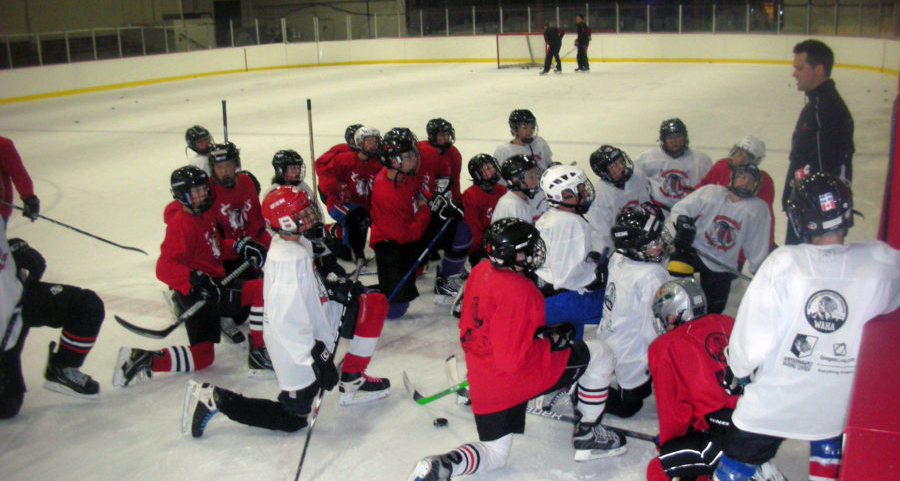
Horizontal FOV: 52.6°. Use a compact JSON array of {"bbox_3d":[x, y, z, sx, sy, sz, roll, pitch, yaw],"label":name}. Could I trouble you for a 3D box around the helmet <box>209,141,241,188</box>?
[{"bbox_3d":[-1.541,-0.519,6.220,0.230,0.290,0.280,-5,14,-12],"label":"helmet"}]

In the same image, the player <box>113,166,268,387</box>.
[{"bbox_3d":[-1.547,0.159,5.470,0.920,1.240,0.570,2,14,12],"label":"player"}]

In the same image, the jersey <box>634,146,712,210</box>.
[{"bbox_3d":[1.700,-0.418,6.973,0.580,0.580,0.360,2,14,13],"label":"jersey"}]

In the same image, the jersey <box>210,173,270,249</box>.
[{"bbox_3d":[-1.500,-0.178,6.323,0.540,0.580,0.360,-9,16,-27],"label":"jersey"}]

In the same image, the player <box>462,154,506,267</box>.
[{"bbox_3d":[0.286,-0.155,6.925,0.460,1.030,0.700,-9,16,-29],"label":"player"}]

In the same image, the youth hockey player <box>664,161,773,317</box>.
[{"bbox_3d":[1.742,0.042,5.901,0.620,1.080,0.780,0,14,7],"label":"youth hockey player"}]

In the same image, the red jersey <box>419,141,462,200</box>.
[{"bbox_3d":[-0.063,-0.509,7.504,0.450,0.610,0.340,-5,15,-14],"label":"red jersey"}]

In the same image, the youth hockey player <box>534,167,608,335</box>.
[{"bbox_3d":[0.643,0.199,5.050,0.900,1.240,0.580,-2,14,-1],"label":"youth hockey player"}]

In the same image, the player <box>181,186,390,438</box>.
[{"bbox_3d":[-0.842,0.343,4.599,1.050,1.260,0.560,-4,14,-12],"label":"player"}]

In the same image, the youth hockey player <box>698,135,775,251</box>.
[{"bbox_3d":[2.027,-0.148,6.422,0.550,1.180,0.720,1,14,11],"label":"youth hockey player"}]

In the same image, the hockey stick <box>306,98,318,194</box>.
[{"bbox_3d":[-0.932,-0.224,6.384,0.080,1.520,0.280,-8,15,-24],"label":"hockey stick"}]

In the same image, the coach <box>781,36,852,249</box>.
[{"bbox_3d":[1.849,-0.054,4.640,0.380,1.880,0.540,-8,16,-25],"label":"coach"}]

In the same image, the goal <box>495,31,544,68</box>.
[{"bbox_3d":[2.860,-7.166,34.335,1.880,1.250,1.080,4,15,22],"label":"goal"}]

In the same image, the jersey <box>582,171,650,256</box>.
[{"bbox_3d":[1.047,-0.127,5.802,0.500,0.650,0.380,-13,18,-39],"label":"jersey"}]

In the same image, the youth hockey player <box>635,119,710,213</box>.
[{"bbox_3d":[1.703,-0.311,7.000,0.640,1.240,0.750,2,14,13],"label":"youth hockey player"}]

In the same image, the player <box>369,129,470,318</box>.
[{"bbox_3d":[-0.348,-0.100,6.343,0.920,1.300,0.580,1,14,11],"label":"player"}]

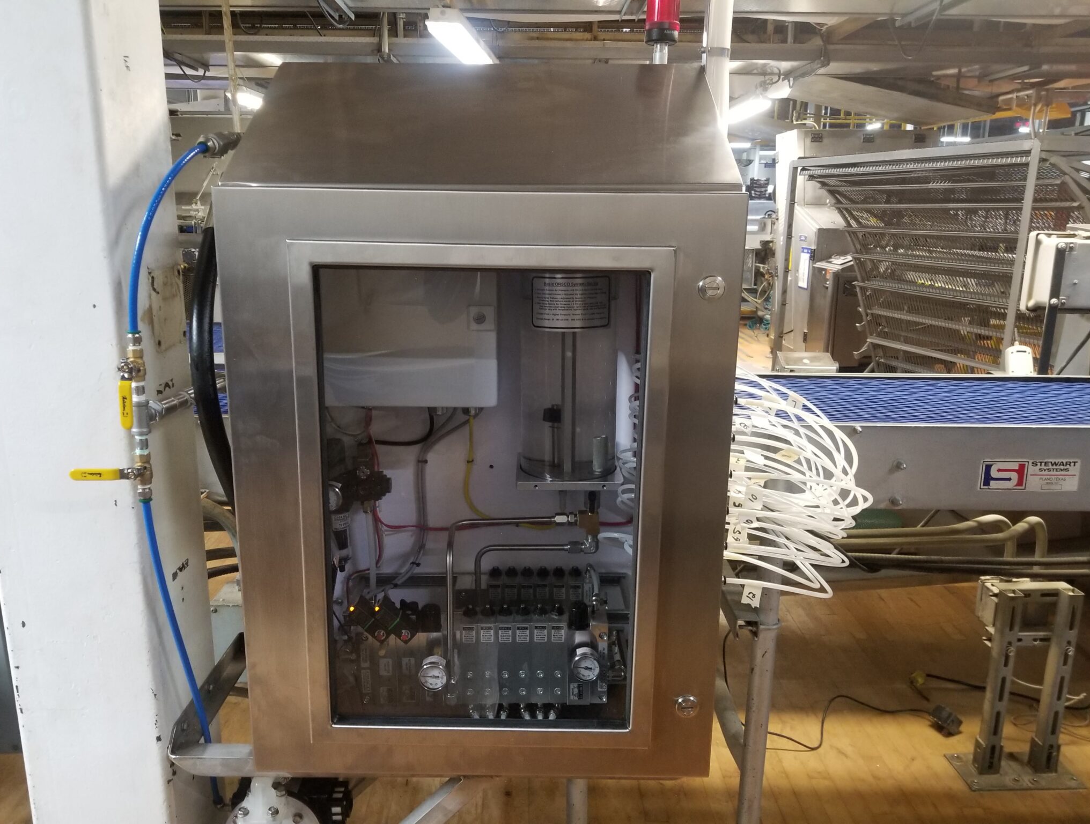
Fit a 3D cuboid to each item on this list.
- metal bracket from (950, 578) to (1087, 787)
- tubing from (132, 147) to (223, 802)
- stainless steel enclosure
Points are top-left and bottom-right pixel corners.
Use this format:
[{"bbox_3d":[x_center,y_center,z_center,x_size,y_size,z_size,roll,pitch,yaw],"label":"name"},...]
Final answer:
[{"bbox_3d":[1.285,0.727,2.209,0.315,0.530,0.185,1,12,0],"label":"metal bracket"},{"bbox_3d":[-0.468,0.123,1.112,0.073,0.945,0.140,1,12,0],"label":"tubing"},{"bbox_3d":[-0.078,-0.007,1.145,0.610,0.946,0.300,1,12,0],"label":"stainless steel enclosure"}]

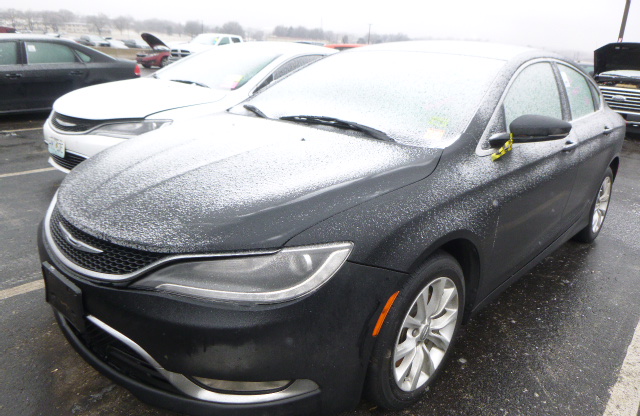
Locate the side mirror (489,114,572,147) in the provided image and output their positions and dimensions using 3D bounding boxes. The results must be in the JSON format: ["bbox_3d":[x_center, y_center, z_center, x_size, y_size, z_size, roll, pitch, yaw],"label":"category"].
[{"bbox_3d":[0.862,-0.306,1.884,0.280,0.155,0.170,19,23,39],"label":"side mirror"}]

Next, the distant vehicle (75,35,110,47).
[{"bbox_3d":[-24.671,-17.811,50.255,5.600,1.860,1.950,18,23,37],"label":"distant vehicle"}]

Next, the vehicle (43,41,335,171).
[{"bbox_3d":[-0.523,-1.219,5.554,1.870,1.490,4.880,19,23,39],"label":"vehicle"}]

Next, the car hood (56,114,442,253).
[{"bbox_3d":[-0.406,-0.194,1.988,1.500,0.310,1.240,19,23,39],"label":"car hood"}]

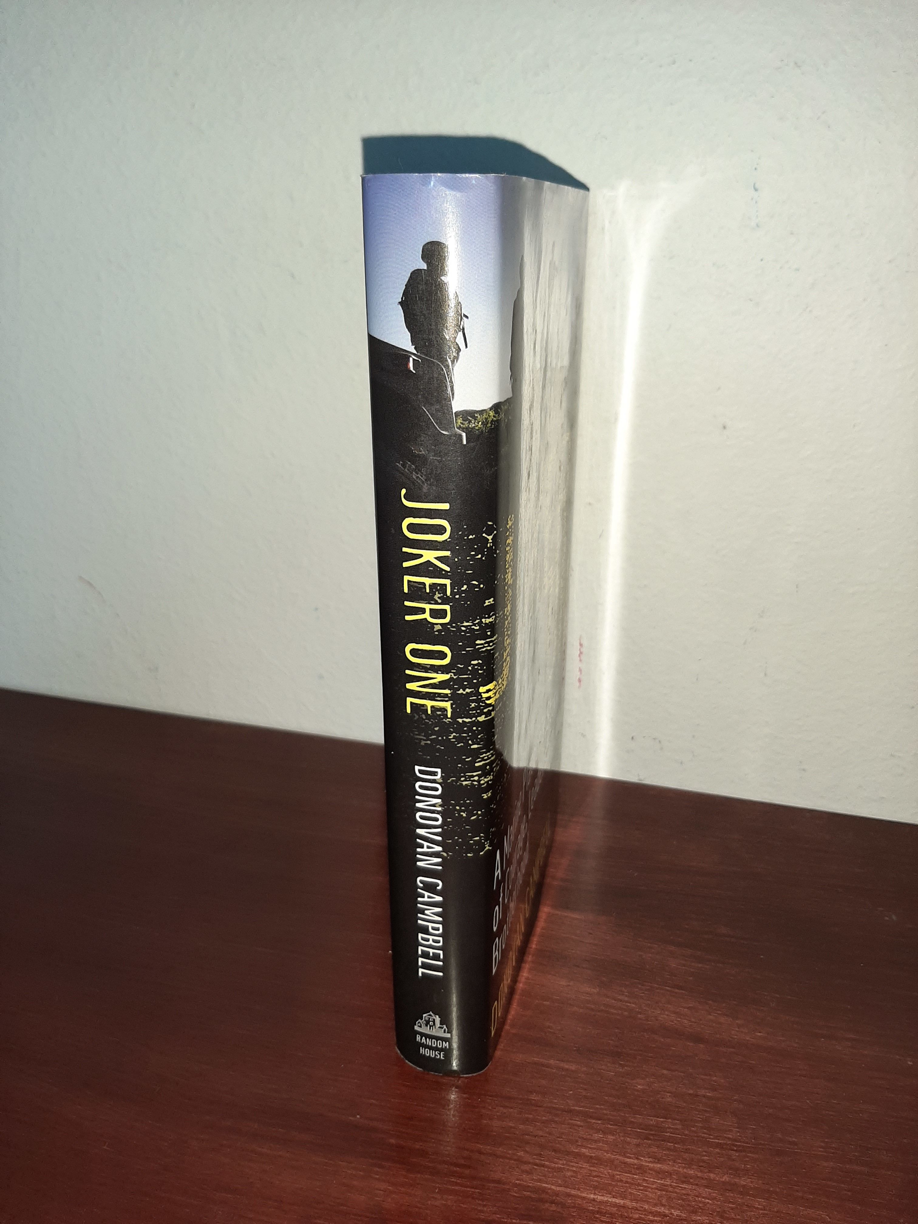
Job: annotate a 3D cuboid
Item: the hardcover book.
[{"bbox_3d":[0.014,-0.004,0.297,0.033,0.241,0.164,6,24,13],"label":"hardcover book"}]

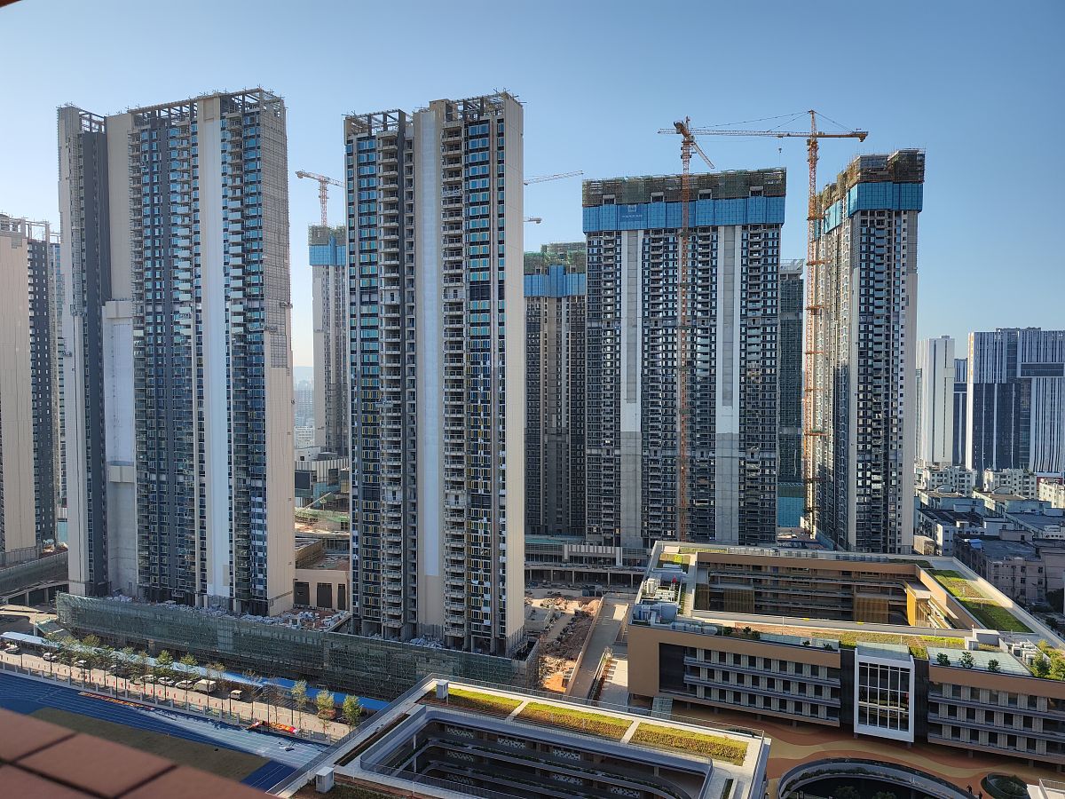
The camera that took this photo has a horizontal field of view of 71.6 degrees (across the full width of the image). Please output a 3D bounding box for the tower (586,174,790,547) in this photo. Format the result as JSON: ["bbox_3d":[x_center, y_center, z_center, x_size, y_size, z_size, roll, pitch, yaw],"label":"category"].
[{"bbox_3d":[57.250,-13.640,282.240,73.000,137.500,20.000,0,2,13],"label":"tower"}]

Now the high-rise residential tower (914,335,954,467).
[{"bbox_3d":[301.640,4.710,553.830,17.750,101.220,30.000,0,2,12],"label":"high-rise residential tower"}]

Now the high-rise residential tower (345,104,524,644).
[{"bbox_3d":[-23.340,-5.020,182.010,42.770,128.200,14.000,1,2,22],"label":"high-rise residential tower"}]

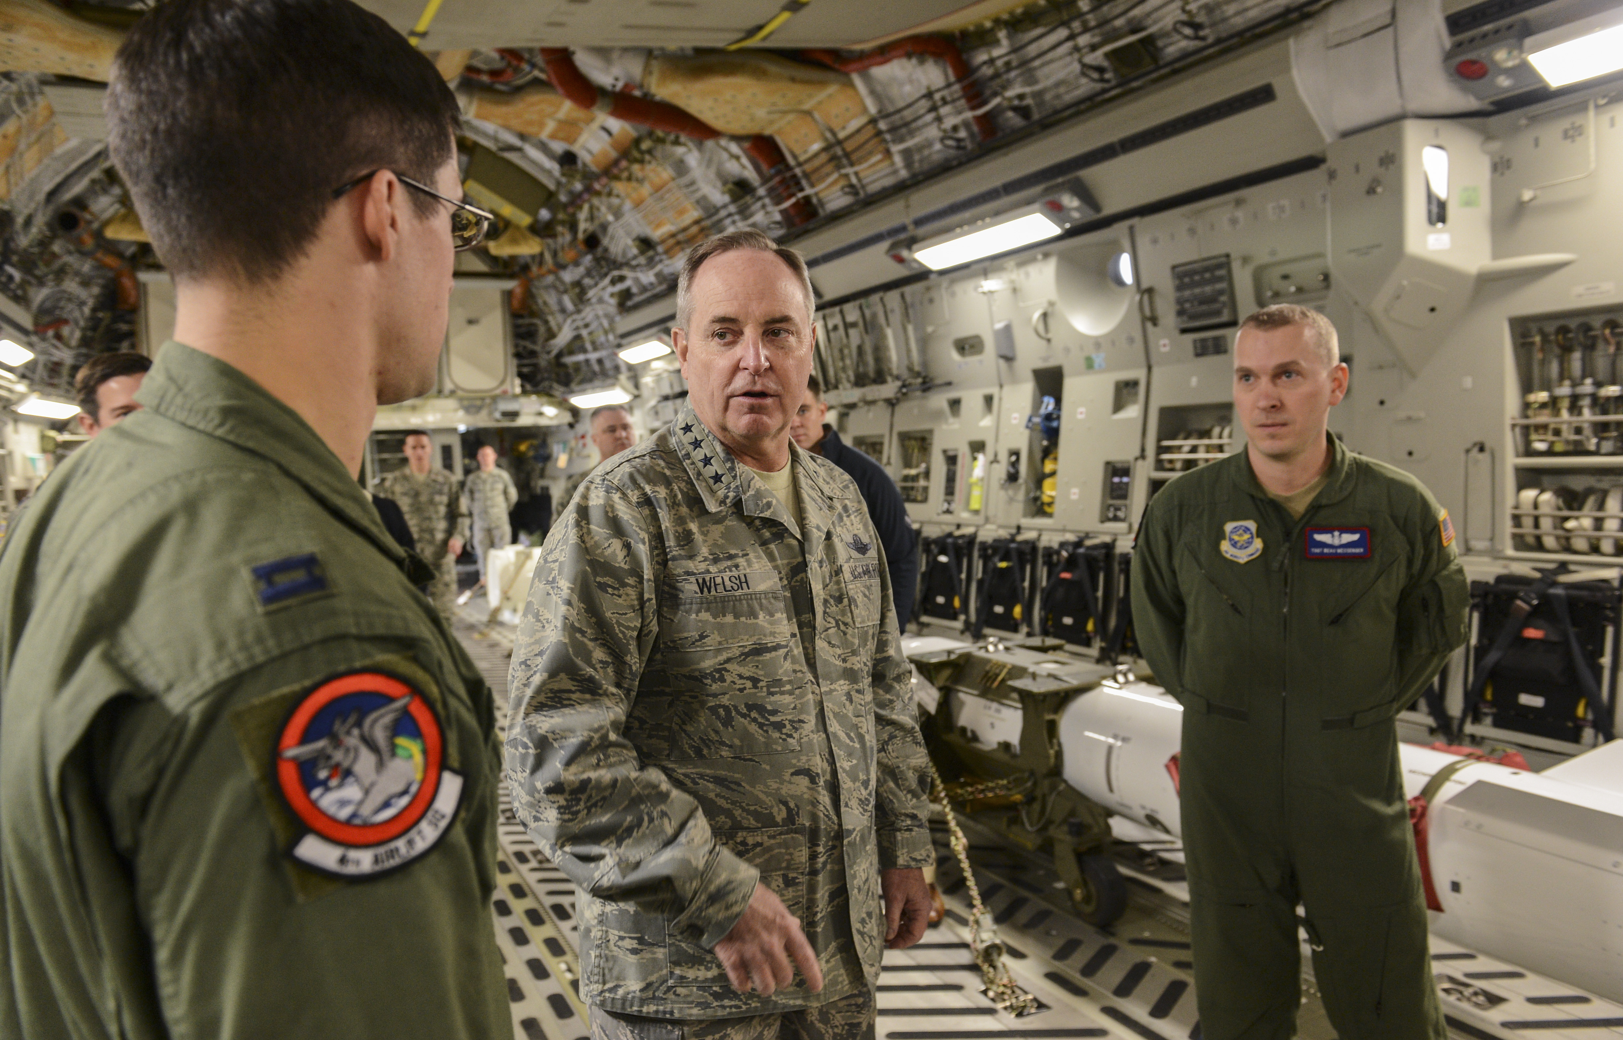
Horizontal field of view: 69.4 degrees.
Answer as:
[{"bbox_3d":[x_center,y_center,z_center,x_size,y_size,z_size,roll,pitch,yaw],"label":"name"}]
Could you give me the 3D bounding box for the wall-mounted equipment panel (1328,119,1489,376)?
[{"bbox_3d":[1.943,-0.857,3.804,0.400,0.760,0.290,-4,3,-26],"label":"wall-mounted equipment panel"}]

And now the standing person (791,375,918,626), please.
[{"bbox_3d":[0.120,0.415,3.850,0.550,1.790,0.360,-1,3,22],"label":"standing person"}]

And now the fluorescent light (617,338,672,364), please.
[{"bbox_3d":[-1.566,-1.601,11.024,0.165,0.080,1.130,29,-11,-24],"label":"fluorescent light"}]

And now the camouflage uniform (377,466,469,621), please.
[{"bbox_3d":[-2.626,0.342,8.038,0.600,1.420,0.330,-3,3,-17],"label":"camouflage uniform"}]

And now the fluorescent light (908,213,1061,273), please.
[{"bbox_3d":[0.888,-1.430,6.003,0.165,0.080,1.130,29,-11,-24],"label":"fluorescent light"}]

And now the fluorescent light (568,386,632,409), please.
[{"bbox_3d":[-2.141,-1.246,11.963,0.165,0.080,1.130,31,-16,-31],"label":"fluorescent light"}]

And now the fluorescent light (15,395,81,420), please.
[{"bbox_3d":[-6.441,-0.959,9.871,0.165,0.080,1.130,-34,11,-13],"label":"fluorescent light"}]

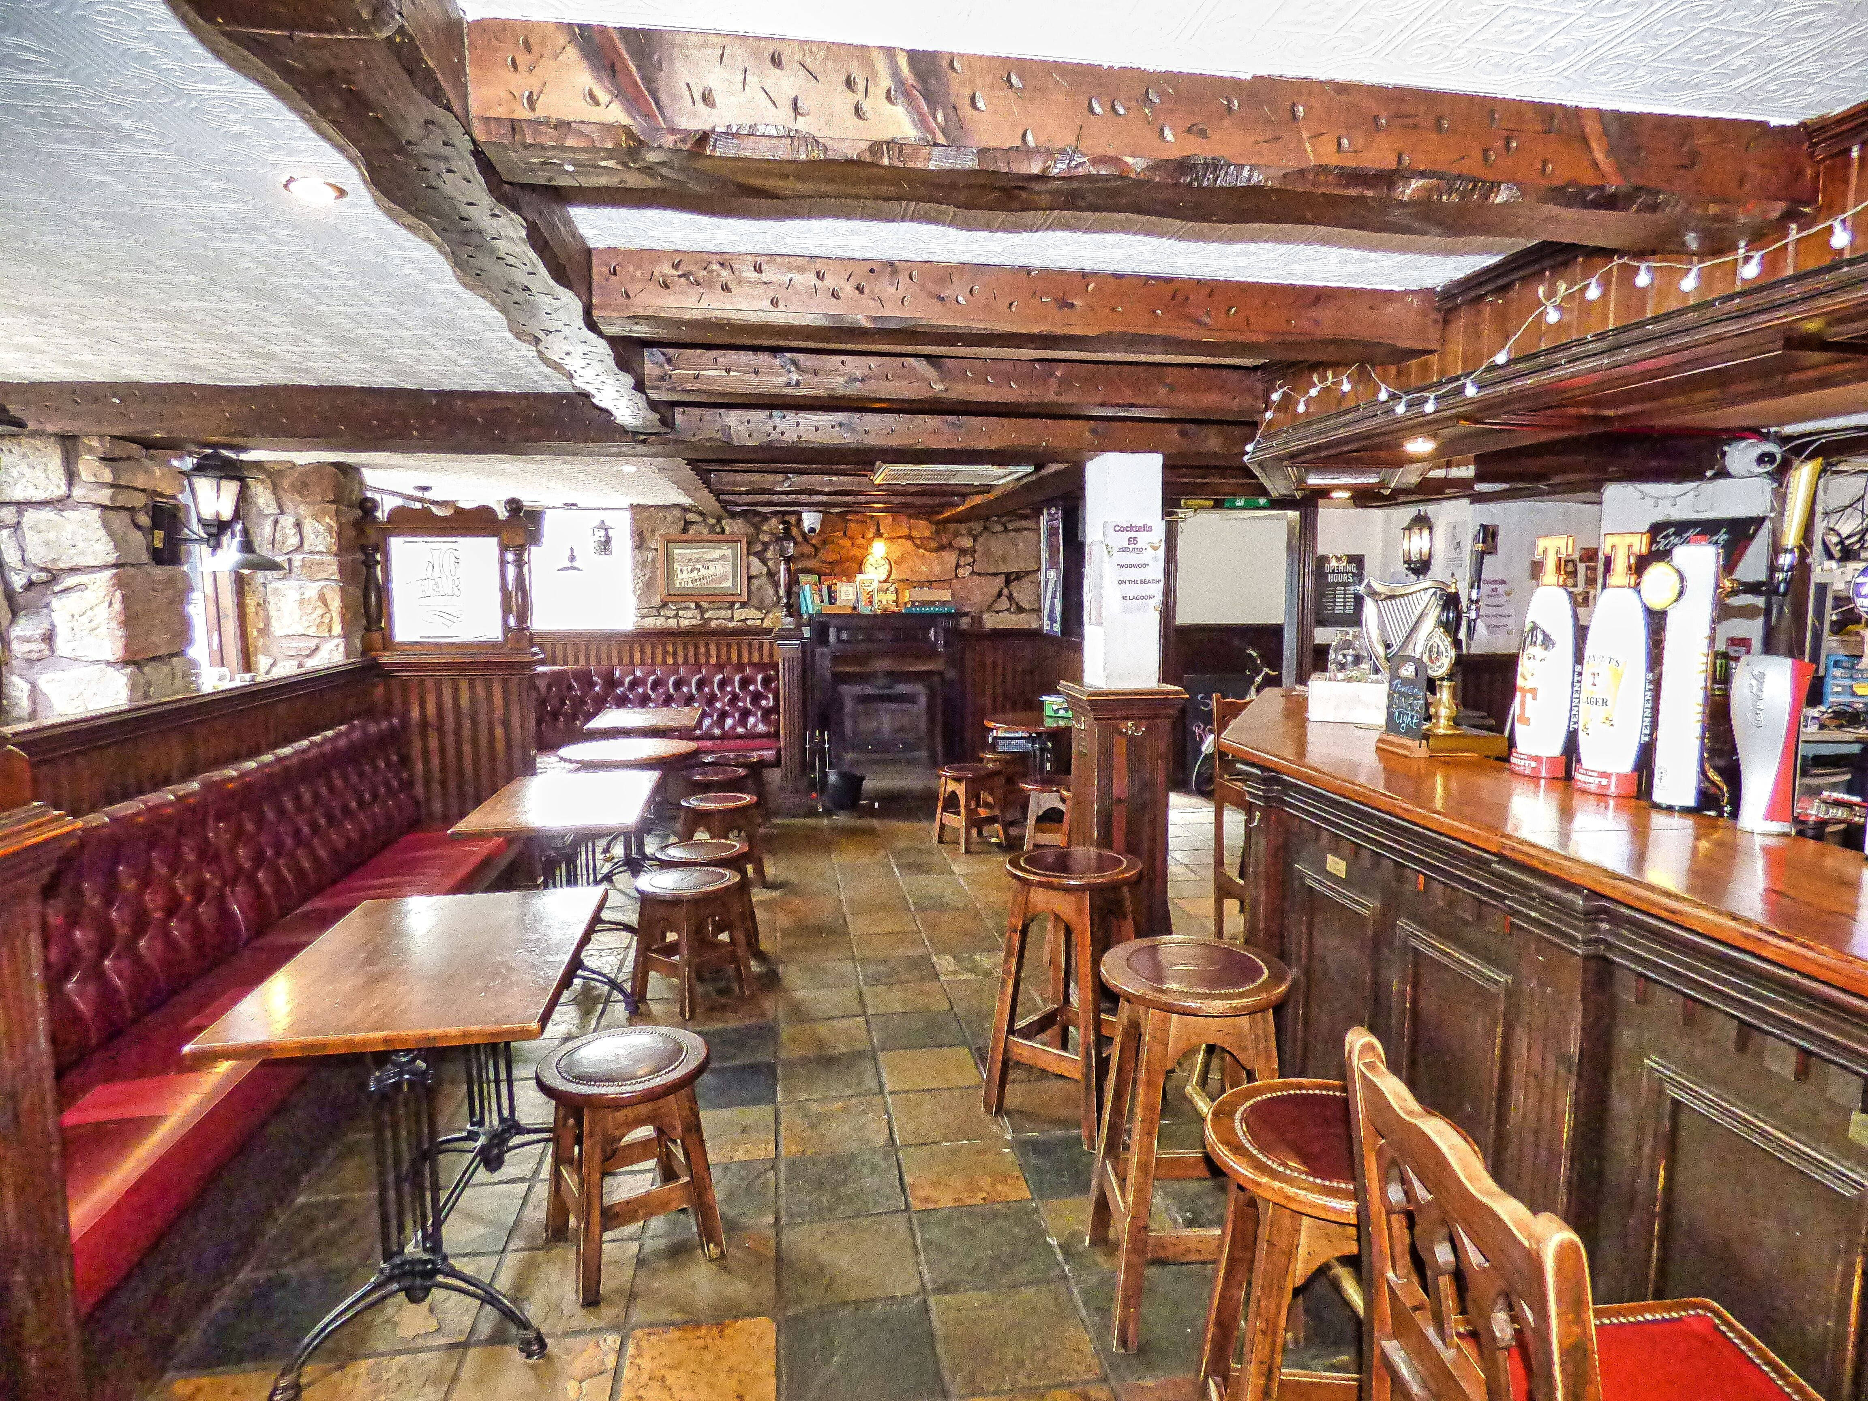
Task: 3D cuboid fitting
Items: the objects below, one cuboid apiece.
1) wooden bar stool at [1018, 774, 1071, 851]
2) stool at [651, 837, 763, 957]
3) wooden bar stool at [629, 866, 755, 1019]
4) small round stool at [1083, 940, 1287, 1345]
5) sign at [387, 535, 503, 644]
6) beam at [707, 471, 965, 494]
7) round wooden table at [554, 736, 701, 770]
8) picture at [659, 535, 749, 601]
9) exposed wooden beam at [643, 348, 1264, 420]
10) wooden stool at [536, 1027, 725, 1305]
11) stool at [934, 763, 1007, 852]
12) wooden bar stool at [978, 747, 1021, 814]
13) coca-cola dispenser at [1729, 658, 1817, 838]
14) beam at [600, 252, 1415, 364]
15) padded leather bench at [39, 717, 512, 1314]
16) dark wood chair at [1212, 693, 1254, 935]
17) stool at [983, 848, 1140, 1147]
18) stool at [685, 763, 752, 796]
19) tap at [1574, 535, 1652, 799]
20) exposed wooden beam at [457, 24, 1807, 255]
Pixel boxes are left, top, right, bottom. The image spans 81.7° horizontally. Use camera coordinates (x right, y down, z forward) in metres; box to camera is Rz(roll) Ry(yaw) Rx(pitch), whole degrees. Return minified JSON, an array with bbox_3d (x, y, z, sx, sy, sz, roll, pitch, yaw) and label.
[{"bbox_3d":[0.657,0.663,5.852,0.380,0.462,0.380,-1,6,-8],"label":"wooden bar stool"},{"bbox_3d":[-0.973,0.849,4.551,0.410,0.451,0.410,0,6,0],"label":"stool"},{"bbox_3d":[-0.892,0.881,3.978,0.385,0.462,0.385,-1,6,-8],"label":"wooden bar stool"},{"bbox_3d":[0.548,0.925,2.307,0.390,0.732,0.390,0,6,-2],"label":"small round stool"},{"bbox_3d":[-2.097,-0.476,4.646,0.460,0.466,0.040,-1,6,-8],"label":"sign"},{"bbox_3d":[-0.434,-1.127,5.507,1.389,0.134,0.169,-1,6,-8],"label":"beam"},{"bbox_3d":[-1.453,0.609,5.228,0.655,0.750,0.655,-1,6,-8],"label":"round wooden table"},{"bbox_3d":[-1.606,-0.920,7.515,0.600,0.461,0.035,-1,6,-8],"label":"picture"},{"bbox_3d":[0.105,-0.931,3.175,1.853,0.140,0.182,-2,6,-13],"label":"exposed wooden beam"},{"bbox_3d":[-0.703,1.048,2.490,0.380,0.455,0.380,0,6,0],"label":"wooden stool"},{"bbox_3d":[0.214,0.630,6.383,0.380,0.455,0.380,0,6,0],"label":"stool"},{"bbox_3d":[0.494,0.582,7.112,0.410,0.451,0.410,-1,6,-8],"label":"wooden bar stool"},{"bbox_3d":[1.592,0.079,2.047,0.145,0.327,0.145,-3,7,-28],"label":"coca-cola dispenser"},{"bbox_3d":[0.236,-0.846,2.381,1.883,0.137,0.182,-2,6,-12],"label":"beam"},{"bbox_3d":[-1.936,0.720,3.250,0.520,0.978,3.150,-1,6,-8],"label":"padded leather bench"},{"bbox_3d":[1.385,0.523,4.329,0.430,1.050,0.460,-1,6,-4],"label":"dark wood chair"},{"bbox_3d":[0.406,0.836,3.145,0.390,0.732,0.390,5,8,40],"label":"stool"},{"bbox_3d":[-1.262,0.643,6.283,0.380,0.455,0.380,6,8,43],"label":"stool"},{"bbox_3d":[1.554,-0.090,2.461,0.140,0.577,0.150,-2,6,-20],"label":"tap"},{"bbox_3d":[0.309,-0.702,1.416,1.686,0.134,0.177,-1,6,-8],"label":"exposed wooden beam"}]

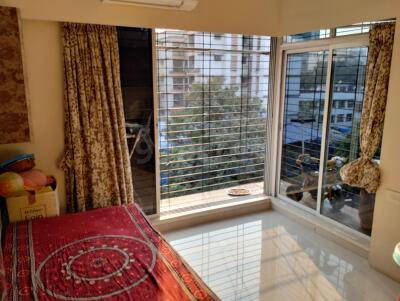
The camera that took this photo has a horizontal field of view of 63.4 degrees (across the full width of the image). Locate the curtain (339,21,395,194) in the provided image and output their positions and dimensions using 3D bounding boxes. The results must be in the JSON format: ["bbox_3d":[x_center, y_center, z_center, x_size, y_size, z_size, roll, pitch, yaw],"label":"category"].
[{"bbox_3d":[1.442,-0.336,2.741,0.234,1.396,0.328,-6,13,-26],"label":"curtain"}]

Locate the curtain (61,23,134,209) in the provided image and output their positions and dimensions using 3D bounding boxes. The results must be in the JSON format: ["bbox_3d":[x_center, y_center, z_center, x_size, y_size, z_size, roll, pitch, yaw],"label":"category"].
[{"bbox_3d":[-0.925,-0.166,2.963,0.608,1.849,0.133,-6,13,-26],"label":"curtain"}]

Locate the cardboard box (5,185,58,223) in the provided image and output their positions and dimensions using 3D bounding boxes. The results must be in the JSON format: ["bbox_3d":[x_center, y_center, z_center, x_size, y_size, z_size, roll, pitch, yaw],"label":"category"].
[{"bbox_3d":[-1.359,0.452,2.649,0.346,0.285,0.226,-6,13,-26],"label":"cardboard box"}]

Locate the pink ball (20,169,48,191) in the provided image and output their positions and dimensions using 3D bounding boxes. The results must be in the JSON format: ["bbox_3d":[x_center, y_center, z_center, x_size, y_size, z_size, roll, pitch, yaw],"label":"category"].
[{"bbox_3d":[-1.328,0.229,2.605,0.203,0.203,0.203,-6,13,-26],"label":"pink ball"}]

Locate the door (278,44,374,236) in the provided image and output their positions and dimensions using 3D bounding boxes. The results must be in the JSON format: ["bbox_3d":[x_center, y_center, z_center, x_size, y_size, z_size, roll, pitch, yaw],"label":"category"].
[{"bbox_3d":[1.322,-0.162,3.390,0.086,1.817,1.412,-6,13,-26],"label":"door"}]

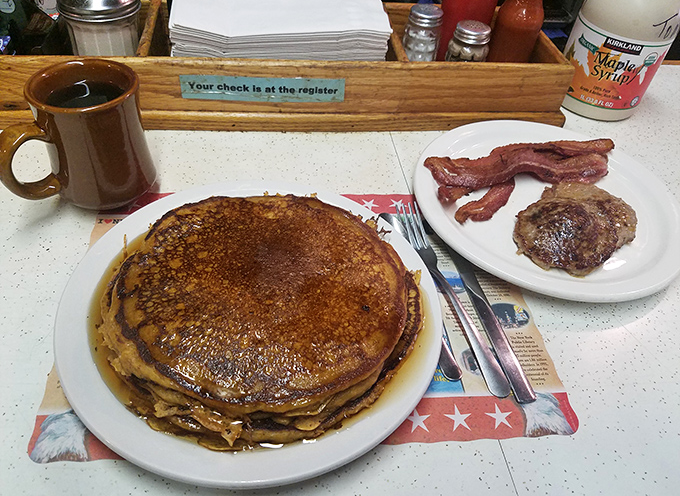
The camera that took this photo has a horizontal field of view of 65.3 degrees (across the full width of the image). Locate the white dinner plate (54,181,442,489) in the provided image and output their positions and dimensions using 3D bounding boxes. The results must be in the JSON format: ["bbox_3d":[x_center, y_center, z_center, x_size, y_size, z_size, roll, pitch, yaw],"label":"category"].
[{"bbox_3d":[-0.061,0.042,0.387,0.264,0.024,0.264,3,46,-3],"label":"white dinner plate"}]

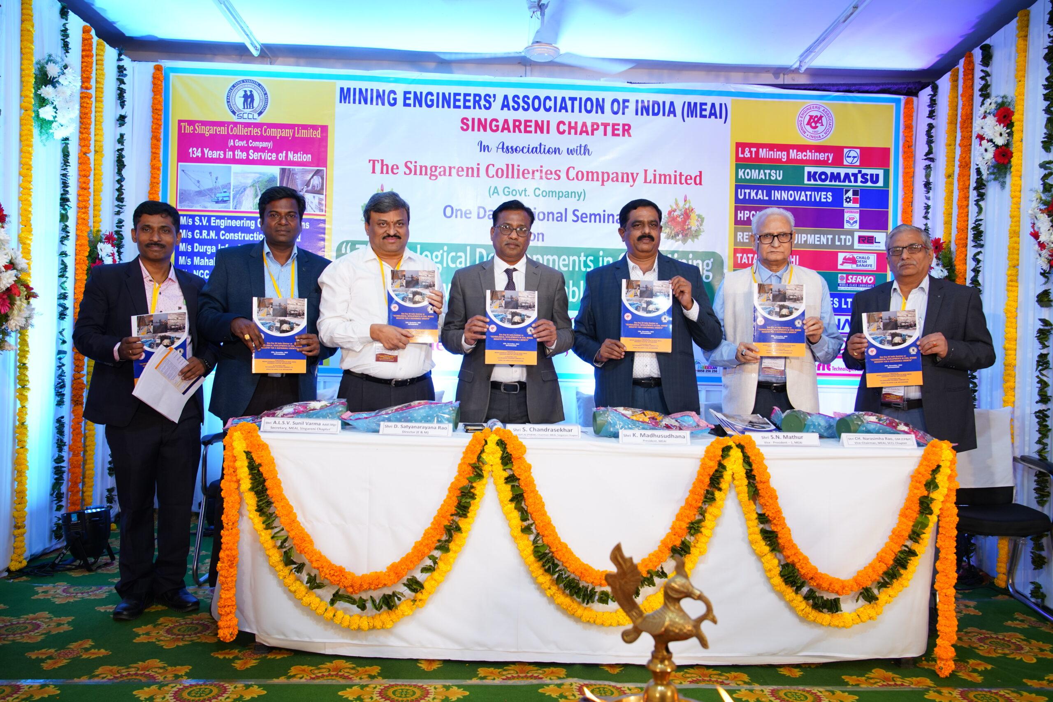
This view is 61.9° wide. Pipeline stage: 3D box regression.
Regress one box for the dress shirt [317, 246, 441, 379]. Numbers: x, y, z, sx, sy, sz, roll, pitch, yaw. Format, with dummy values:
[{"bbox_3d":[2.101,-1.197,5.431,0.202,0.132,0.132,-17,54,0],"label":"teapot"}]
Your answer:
[{"bbox_3d":[-0.624,-0.163,3.730,0.500,0.560,0.350,2,1,-10],"label":"dress shirt"}]

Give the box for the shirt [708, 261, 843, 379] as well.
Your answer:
[{"bbox_3d":[1.046,-0.125,3.750,0.550,0.520,0.360,2,1,8],"label":"shirt"}]

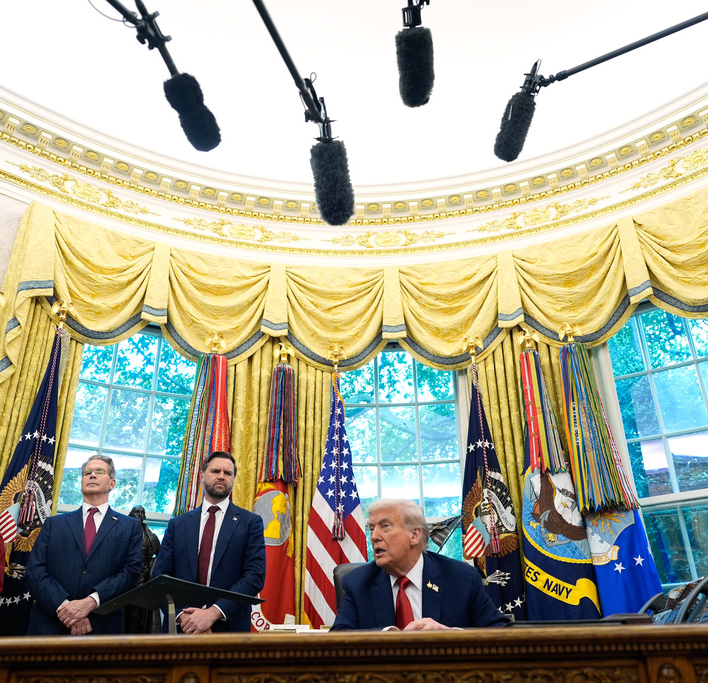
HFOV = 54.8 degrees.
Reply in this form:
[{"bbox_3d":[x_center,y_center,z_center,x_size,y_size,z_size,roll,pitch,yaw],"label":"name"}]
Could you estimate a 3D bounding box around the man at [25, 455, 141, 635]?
[{"bbox_3d":[-1.395,1.476,3.474,0.580,1.860,0.370,7,-26,-15],"label":"man"}]

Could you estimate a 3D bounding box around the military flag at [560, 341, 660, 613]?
[{"bbox_3d":[1.595,1.032,4.343,0.480,2.337,0.320,-10,-27,18],"label":"military flag"}]

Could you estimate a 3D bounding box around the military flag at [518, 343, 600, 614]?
[{"bbox_3d":[1.301,1.063,4.410,0.500,2.344,0.320,-8,-26,14],"label":"military flag"}]

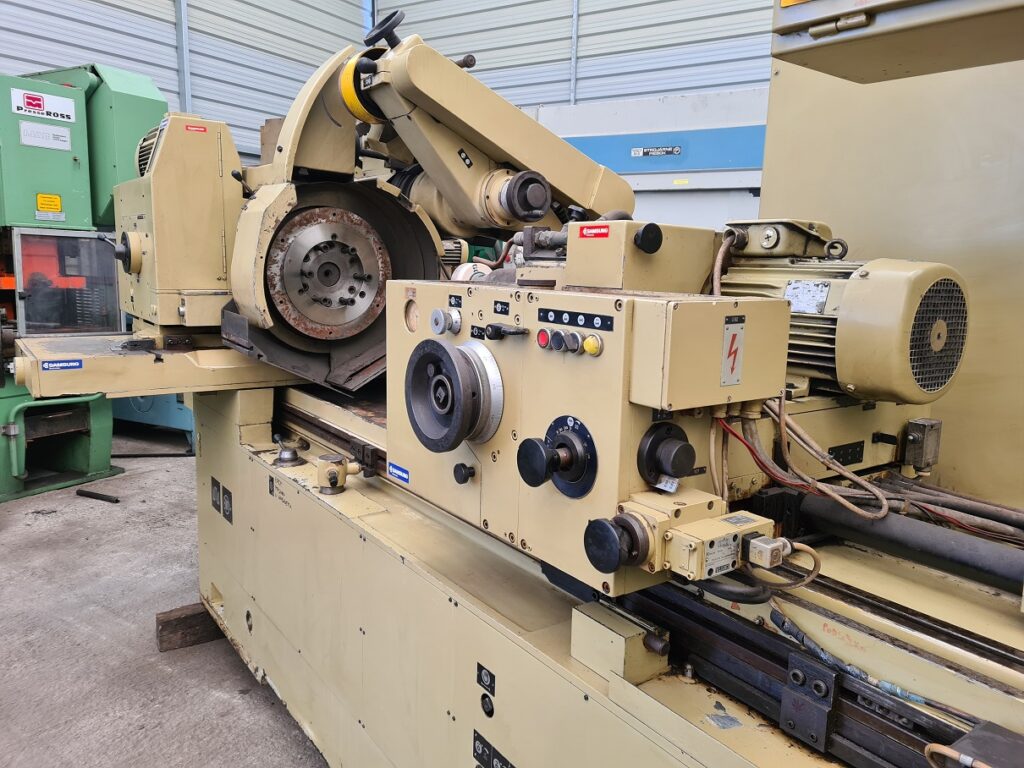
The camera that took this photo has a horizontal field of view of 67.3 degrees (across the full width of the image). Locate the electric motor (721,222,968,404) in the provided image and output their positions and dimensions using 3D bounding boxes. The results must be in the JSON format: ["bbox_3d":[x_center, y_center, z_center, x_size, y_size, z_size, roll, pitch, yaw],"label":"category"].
[{"bbox_3d":[0.588,-0.146,1.445,0.240,0.312,0.443,-5,11,-35],"label":"electric motor"}]

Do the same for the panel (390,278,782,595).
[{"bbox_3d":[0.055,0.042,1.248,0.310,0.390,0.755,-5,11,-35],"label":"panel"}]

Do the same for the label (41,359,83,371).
[{"bbox_3d":[-1.099,-0.046,1.880,0.085,0.023,0.004,-5,11,-35],"label":"label"}]

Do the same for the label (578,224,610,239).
[{"bbox_3d":[0.166,-0.304,1.540,0.004,0.023,0.085,-5,11,-35],"label":"label"}]

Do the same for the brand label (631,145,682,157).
[{"bbox_3d":[0.733,-1.177,3.900,0.258,0.043,0.005,6,10,28],"label":"brand label"}]

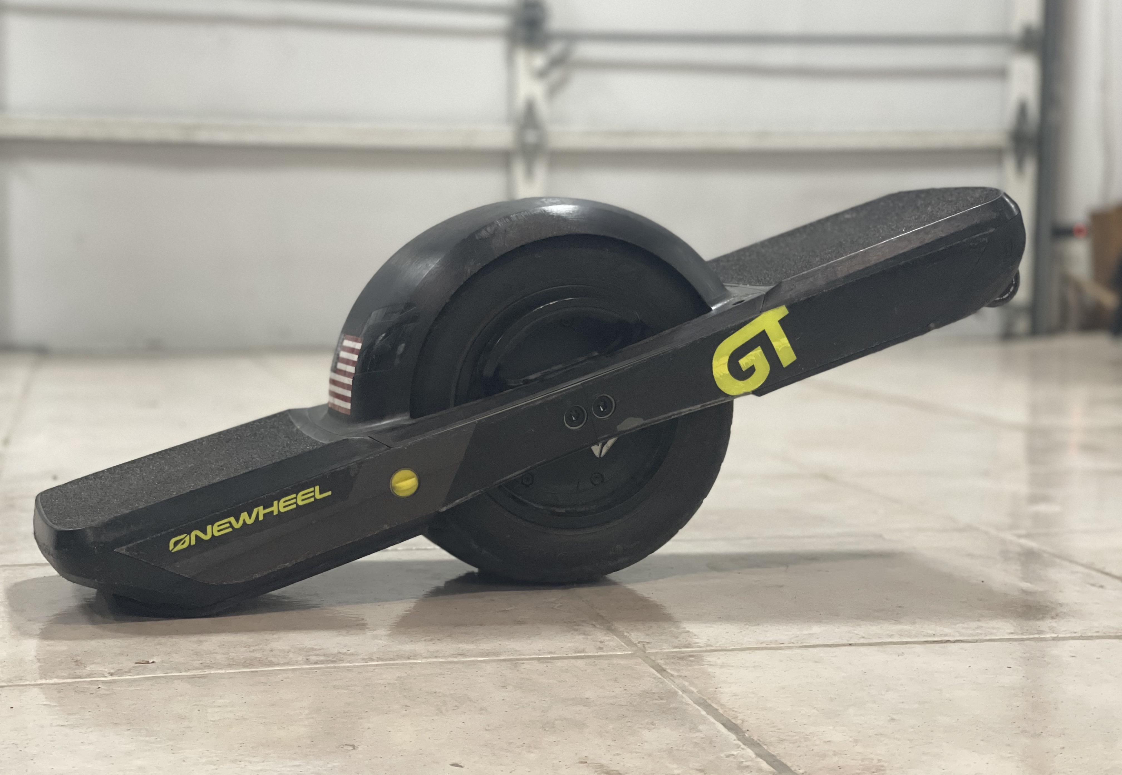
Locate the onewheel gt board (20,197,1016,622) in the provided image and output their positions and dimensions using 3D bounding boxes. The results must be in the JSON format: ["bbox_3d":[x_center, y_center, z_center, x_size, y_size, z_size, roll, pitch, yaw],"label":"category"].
[{"bbox_3d":[-0.014,0.000,1.626,0.800,0.302,0.233,-20,10,-15],"label":"onewheel gt board"}]

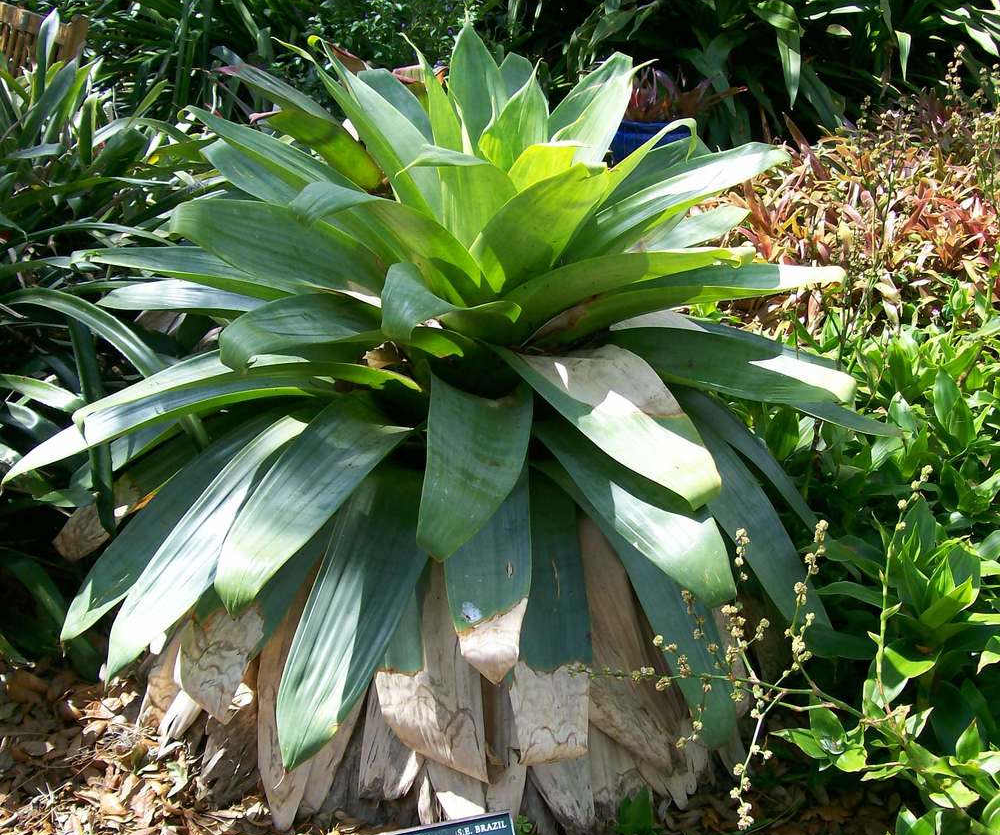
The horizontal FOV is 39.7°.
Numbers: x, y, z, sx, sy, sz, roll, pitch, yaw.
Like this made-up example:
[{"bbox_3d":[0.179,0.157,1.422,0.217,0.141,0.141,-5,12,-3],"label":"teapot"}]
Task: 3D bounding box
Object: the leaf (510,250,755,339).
[{"bbox_3d":[0.203,-0.217,2.204,0.402,0.065,0.113,-15,-14,15],"label":"leaf"}]

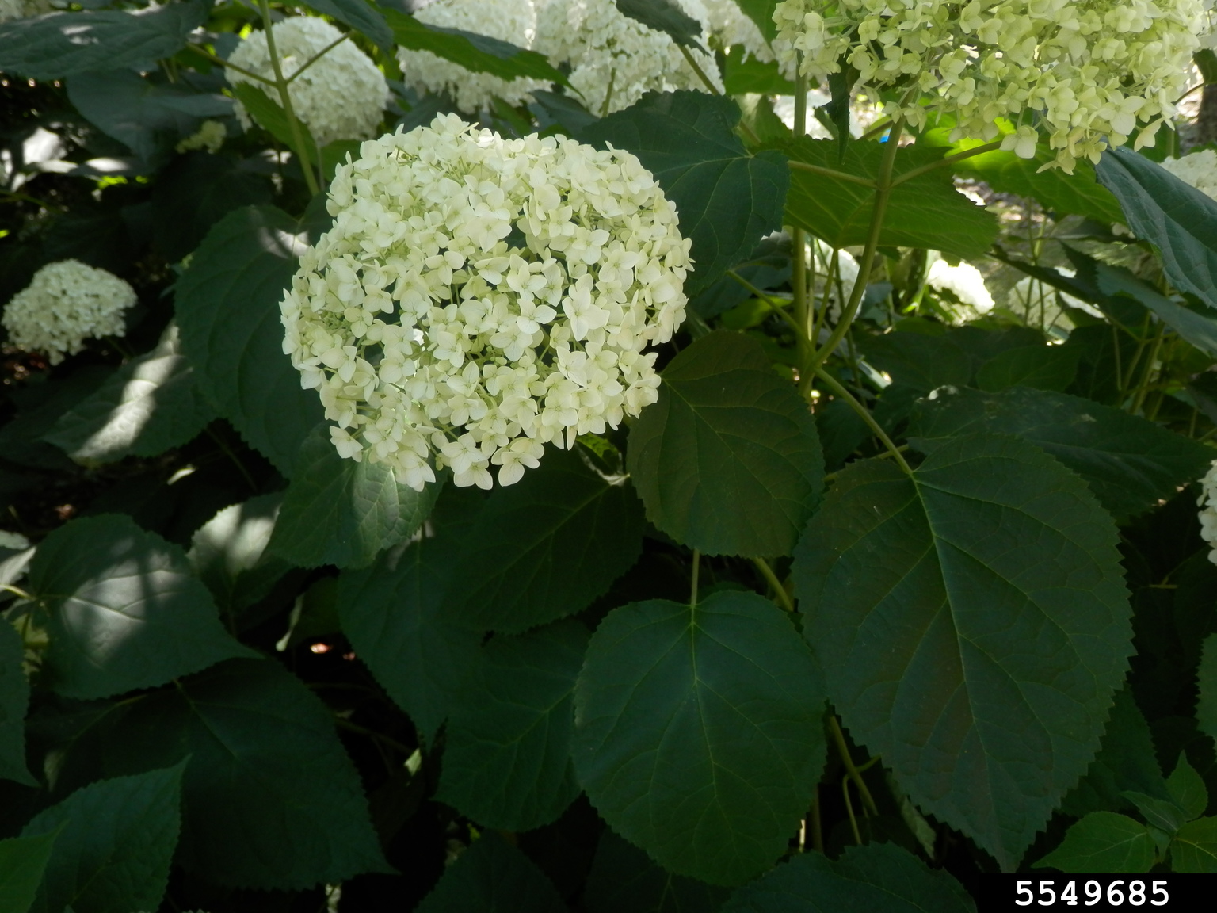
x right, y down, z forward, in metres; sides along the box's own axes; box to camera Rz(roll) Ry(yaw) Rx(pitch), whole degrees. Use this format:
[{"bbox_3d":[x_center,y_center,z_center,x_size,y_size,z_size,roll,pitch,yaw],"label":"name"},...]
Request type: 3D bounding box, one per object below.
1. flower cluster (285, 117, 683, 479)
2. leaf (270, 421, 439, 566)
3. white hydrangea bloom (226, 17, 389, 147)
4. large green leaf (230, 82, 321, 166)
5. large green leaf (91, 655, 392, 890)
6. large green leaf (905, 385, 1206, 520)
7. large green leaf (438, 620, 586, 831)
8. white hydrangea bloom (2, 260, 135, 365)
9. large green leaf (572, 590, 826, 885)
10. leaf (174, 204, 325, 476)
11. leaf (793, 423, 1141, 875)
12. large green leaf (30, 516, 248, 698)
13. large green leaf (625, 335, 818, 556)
[{"bbox_3d":[-0.061,-0.078,0.530,0.190,0.178,0.165,0,20,0],"label":"flower cluster"},{"bbox_3d":[-0.131,0.017,0.540,0.091,0.032,0.098,3,57,-8],"label":"leaf"},{"bbox_3d":[-0.342,-0.427,1.200,0.180,0.145,0.165,0,20,0],"label":"white hydrangea bloom"},{"bbox_3d":[-0.290,-0.289,0.920,0.075,0.115,0.025,-31,30,55],"label":"large green leaf"},{"bbox_3d":[-0.204,0.180,0.600,0.165,0.030,0.115,36,58,23],"label":"large green leaf"},{"bbox_3d":[0.270,-0.001,0.630,0.175,0.030,0.115,6,38,0],"label":"large green leaf"},{"bbox_3d":[-0.044,0.140,0.540,0.117,0.025,0.090,-36,72,-19],"label":"large green leaf"},{"bbox_3d":[-0.496,-0.133,0.970,0.130,0.095,0.130,-18,28,0],"label":"white hydrangea bloom"},{"bbox_3d":[0.041,0.128,0.480,0.115,0.140,0.025,2,-20,1],"label":"large green leaf"},{"bbox_3d":[-0.180,-0.066,0.620,0.145,0.040,0.165,-6,65,7],"label":"leaf"},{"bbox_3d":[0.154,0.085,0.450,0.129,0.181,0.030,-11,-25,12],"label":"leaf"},{"bbox_3d":[-0.262,0.091,0.600,0.130,0.028,0.106,17,58,-10],"label":"large green leaf"},{"bbox_3d":[0.054,-0.003,0.510,0.083,0.112,0.028,-29,-13,-1],"label":"large green leaf"}]

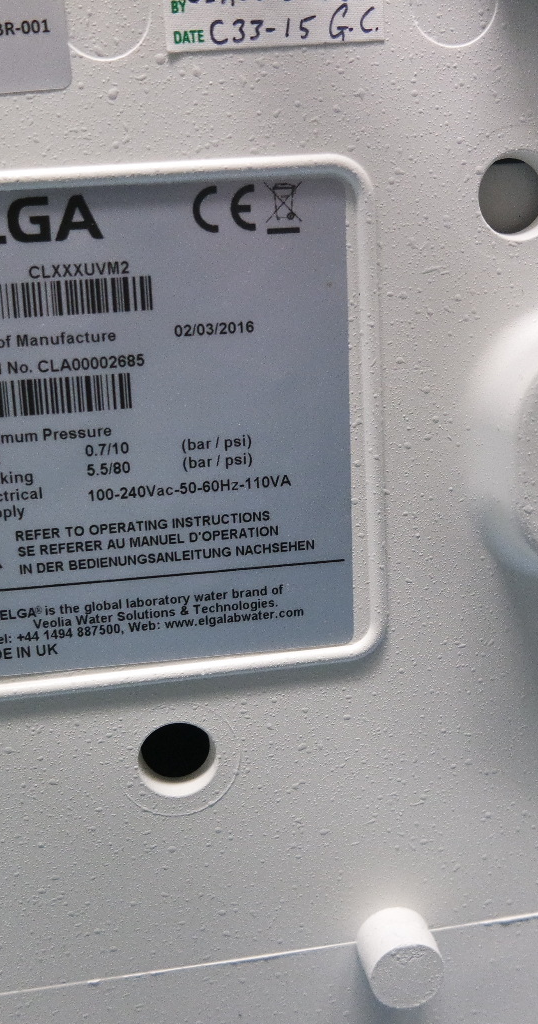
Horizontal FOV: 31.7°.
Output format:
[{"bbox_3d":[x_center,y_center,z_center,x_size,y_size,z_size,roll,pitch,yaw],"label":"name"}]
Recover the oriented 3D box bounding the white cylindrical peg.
[{"bbox_3d":[0.028,0.094,0.200,0.016,0.016,0.012,-4,12,-8],"label":"white cylindrical peg"}]

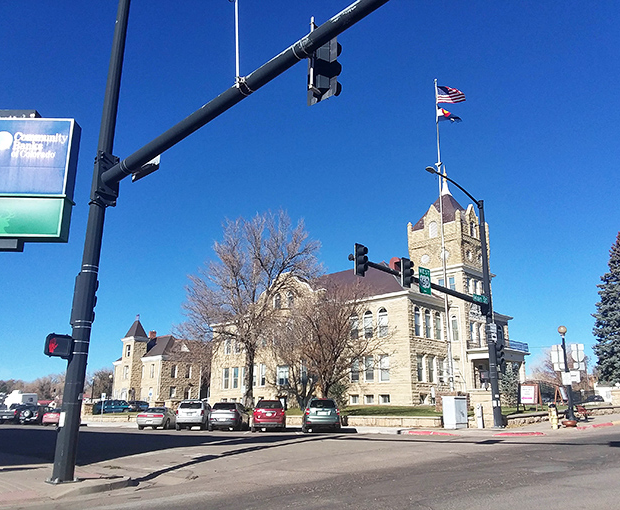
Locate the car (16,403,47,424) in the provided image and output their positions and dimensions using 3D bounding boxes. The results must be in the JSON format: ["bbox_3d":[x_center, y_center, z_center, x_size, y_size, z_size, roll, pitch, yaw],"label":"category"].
[{"bbox_3d":[-25.394,14.976,49.765,1.770,1.740,4.400,3,-16,-9],"label":"car"}]

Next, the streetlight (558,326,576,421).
[{"bbox_3d":[13.047,5.991,26.950,0.450,4.760,0.450,0,-16,0],"label":"streetlight"}]

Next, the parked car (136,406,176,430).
[{"bbox_3d":[-10.367,11.428,36.980,1.860,1.440,4.900,1,-16,-2],"label":"parked car"}]

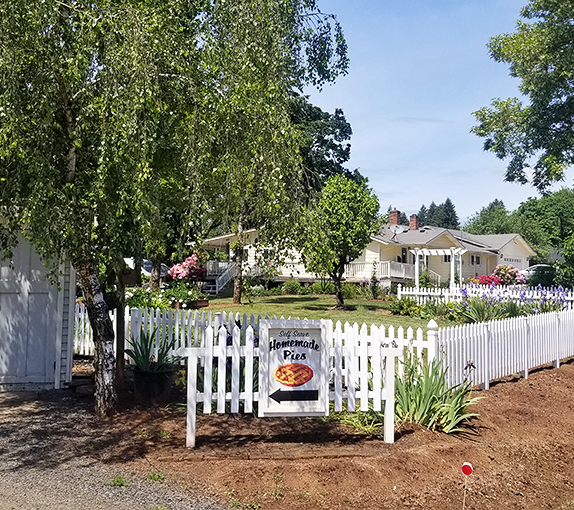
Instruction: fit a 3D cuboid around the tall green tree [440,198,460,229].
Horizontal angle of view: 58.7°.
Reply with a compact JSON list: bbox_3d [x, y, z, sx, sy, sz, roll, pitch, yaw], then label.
[{"bbox_3d":[27.828,-3.015,88.000,4.200,13.440,4.200,0,-1,0],"label":"tall green tree"}]

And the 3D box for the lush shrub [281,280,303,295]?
[{"bbox_3d":[0.302,1.796,28.000,1.100,0.740,1.000,0,-1,0],"label":"lush shrub"}]

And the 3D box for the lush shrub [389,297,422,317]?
[{"bbox_3d":[4.061,1.748,17.500,1.080,0.651,0.950,0,-1,0],"label":"lush shrub"}]

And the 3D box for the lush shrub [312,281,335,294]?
[{"bbox_3d":[2.001,1.796,28.000,1.280,0.740,1.050,0,-1,0],"label":"lush shrub"}]

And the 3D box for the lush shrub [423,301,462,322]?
[{"bbox_3d":[4.933,1.776,16.200,1.200,0.666,1.000,0,-1,0],"label":"lush shrub"}]

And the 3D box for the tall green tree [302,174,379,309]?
[{"bbox_3d":[2.032,-0.494,19.400,2.950,5.090,2.800,0,-1,0],"label":"tall green tree"}]

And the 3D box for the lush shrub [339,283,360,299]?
[{"bbox_3d":[3.157,1.781,25.800,1.000,0.783,0.900,0,-1,0],"label":"lush shrub"}]

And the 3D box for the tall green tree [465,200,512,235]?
[{"bbox_3d":[22.490,-1.674,57.000,6.000,9.264,5.800,0,-1,0],"label":"tall green tree"}]

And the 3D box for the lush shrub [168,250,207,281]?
[{"bbox_3d":[-4.773,0.888,24.500,1.900,2.207,1.800,0,-1,0],"label":"lush shrub"}]

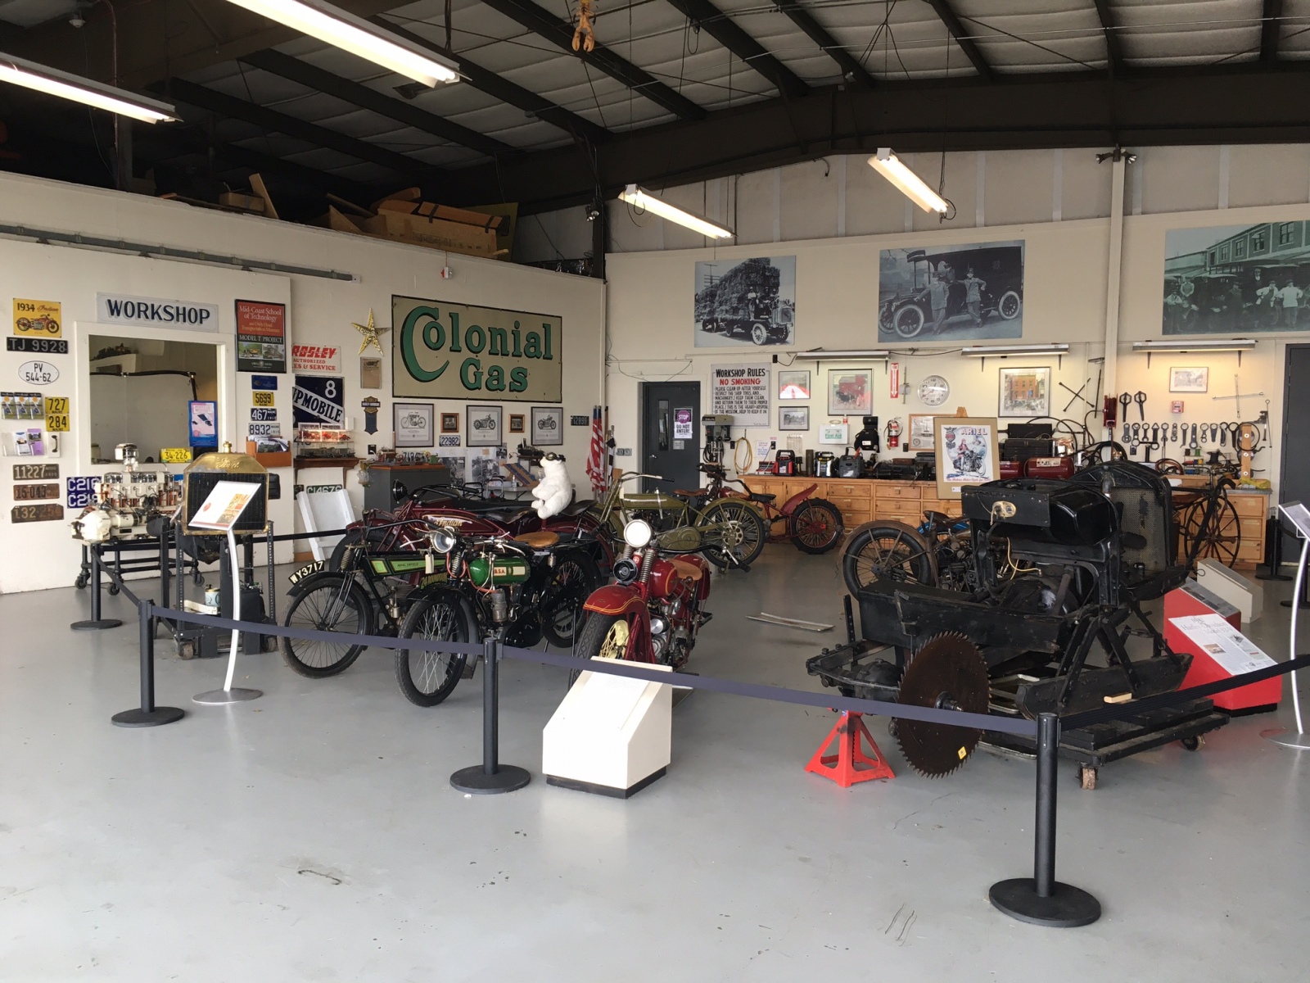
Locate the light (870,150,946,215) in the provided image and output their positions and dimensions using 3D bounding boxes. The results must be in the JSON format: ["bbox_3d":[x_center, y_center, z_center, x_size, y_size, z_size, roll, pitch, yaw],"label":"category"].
[{"bbox_3d":[2.595,-3.096,10.982,0.285,0.130,2.450,2,4,26],"label":"light"}]

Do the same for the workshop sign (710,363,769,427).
[{"bbox_3d":[1.211,-1.349,15.485,0.923,0.912,0.020,2,4,28],"label":"workshop sign"}]

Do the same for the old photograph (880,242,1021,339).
[{"bbox_3d":[3.838,-2.574,14.192,1.830,1.220,0.025,2,4,26],"label":"old photograph"}]

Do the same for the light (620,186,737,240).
[{"bbox_3d":[0.310,-2.989,11.814,0.290,0.140,2.440,2,4,26],"label":"light"}]

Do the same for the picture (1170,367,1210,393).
[{"bbox_3d":[6.070,-1.267,12.473,0.388,0.281,0.030,2,4,27],"label":"picture"}]

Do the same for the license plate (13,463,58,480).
[{"bbox_3d":[-5.387,-0.169,9.562,0.010,0.131,0.378,3,4,37],"label":"license plate"}]

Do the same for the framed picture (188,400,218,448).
[{"bbox_3d":[-4.599,-0.688,11.178,0.020,0.470,0.315,3,4,37],"label":"framed picture"}]

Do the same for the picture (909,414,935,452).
[{"bbox_3d":[3.529,-0.739,13.787,0.663,0.458,0.025,2,4,27],"label":"picture"}]

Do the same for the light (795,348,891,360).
[{"bbox_3d":[2.495,-1.802,14.581,1.260,0.120,0.240,2,4,27],"label":"light"}]

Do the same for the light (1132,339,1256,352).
[{"bbox_3d":[6.309,-1.696,12.837,1.250,0.110,0.200,2,4,26],"label":"light"}]

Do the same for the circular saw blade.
[{"bbox_3d":[1.149,0.844,4.350,0.580,0.580,0.020,-2,4,-37],"label":"circular saw blade"}]

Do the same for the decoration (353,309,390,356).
[{"bbox_3d":[-3.252,-1.810,12.514,0.080,0.535,0.545,3,4,37],"label":"decoration"}]

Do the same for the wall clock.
[{"bbox_3d":[3.506,-1.260,13.757,0.401,0.395,0.050,2,4,27],"label":"wall clock"}]

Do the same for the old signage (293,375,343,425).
[{"bbox_3d":[-3.813,-0.984,12.221,0.020,0.610,0.914,3,4,36],"label":"old signage"}]

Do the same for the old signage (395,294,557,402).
[{"bbox_3d":[-2.225,-1.803,14.377,0.030,1.215,3.050,3,4,36],"label":"old signage"}]

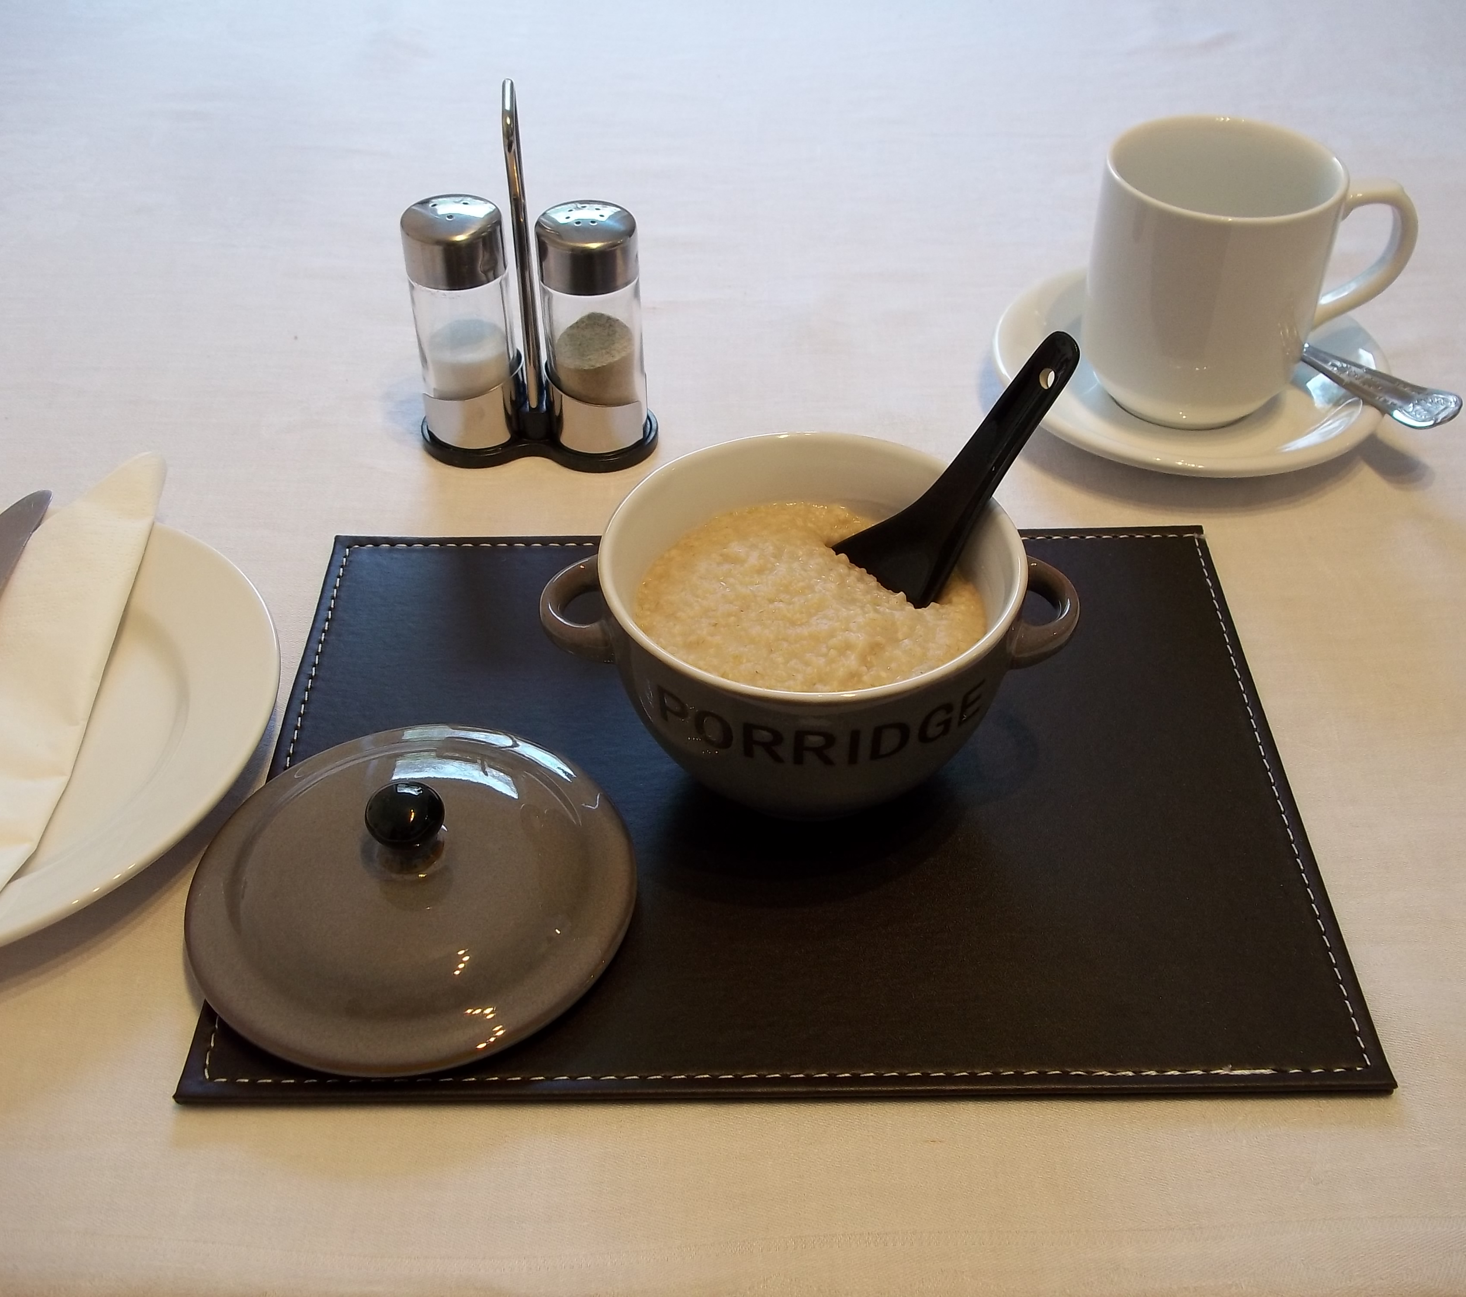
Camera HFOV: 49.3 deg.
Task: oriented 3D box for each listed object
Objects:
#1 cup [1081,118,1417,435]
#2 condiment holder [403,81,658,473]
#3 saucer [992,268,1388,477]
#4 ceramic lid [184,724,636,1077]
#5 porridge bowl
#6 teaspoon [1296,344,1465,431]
[{"bbox_3d":[0.191,-0.135,0.598,0.113,0.093,0.084,6,43,7],"label":"cup"},{"bbox_3d":[-0.074,-0.131,0.568,0.091,0.142,0.046,3,43,4],"label":"condiment holder"},{"bbox_3d":[0.177,-0.106,0.626,0.150,0.021,0.150,0,43,0],"label":"saucer"},{"bbox_3d":[-0.088,0.055,0.432,0.122,0.045,0.122,0,43,0],"label":"ceramic lid"},{"bbox_3d":[0.022,0.002,0.464,0.153,0.077,0.119,0,43,1],"label":"porridge bowl"},{"bbox_3d":[0.224,-0.117,0.629,0.029,0.018,0.138,-22,41,-22],"label":"teaspoon"}]

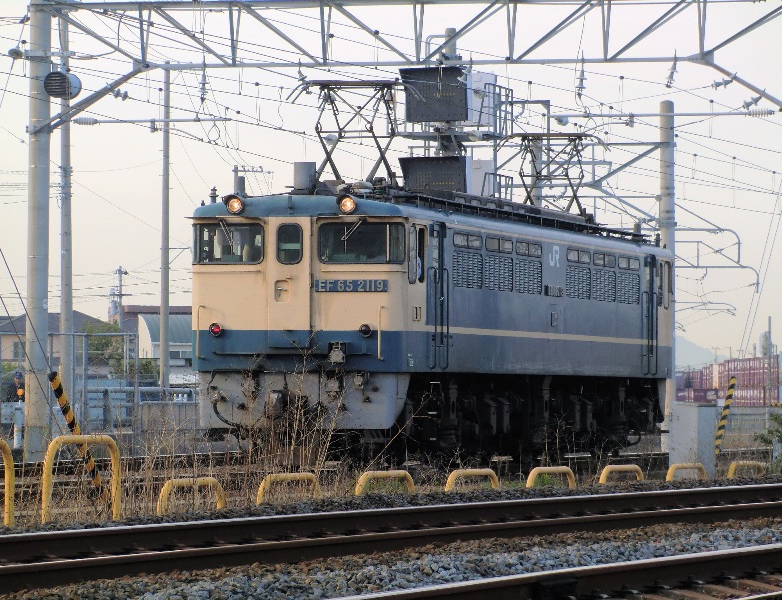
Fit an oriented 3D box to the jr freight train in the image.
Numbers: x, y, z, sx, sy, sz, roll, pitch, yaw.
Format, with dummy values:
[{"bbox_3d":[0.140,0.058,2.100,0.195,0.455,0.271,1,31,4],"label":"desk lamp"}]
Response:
[{"bbox_3d":[1.048,0.453,57.616,2.870,3.850,16.000,0,-1,17],"label":"jr freight train"}]

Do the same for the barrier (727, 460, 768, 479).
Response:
[{"bbox_3d":[4.083,2.012,44.471,0.070,0.320,1.200,0,-2,26],"label":"barrier"}]

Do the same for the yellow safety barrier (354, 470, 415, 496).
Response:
[{"bbox_3d":[-0.052,1.749,36.024,0.070,0.320,1.200,0,-2,26],"label":"yellow safety barrier"}]

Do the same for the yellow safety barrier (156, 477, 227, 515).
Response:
[{"bbox_3d":[-1.673,1.662,32.713,0.070,0.320,1.200,0,-2,26],"label":"yellow safety barrier"}]

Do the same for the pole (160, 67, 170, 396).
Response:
[{"bbox_3d":[-7.074,-1.679,122.113,0.280,11.433,0.280,0,-1,-3],"label":"pole"}]

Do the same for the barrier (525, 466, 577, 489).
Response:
[{"bbox_3d":[1.632,1.855,39.464,0.070,0.320,1.200,0,-2,26],"label":"barrier"}]

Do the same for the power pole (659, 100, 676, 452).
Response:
[{"bbox_3d":[5.784,-0.513,81.062,0.310,7.292,0.310,0,-1,4],"label":"power pole"}]

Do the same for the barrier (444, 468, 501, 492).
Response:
[{"bbox_3d":[0.801,1.804,37.767,0.070,0.320,1.200,0,-2,26],"label":"barrier"}]

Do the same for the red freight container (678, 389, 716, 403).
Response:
[{"bbox_3d":[37.095,12.023,469.970,5.200,2.500,2.450,0,-1,5],"label":"red freight container"}]

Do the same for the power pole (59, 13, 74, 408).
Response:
[{"bbox_3d":[-7.832,-1.804,94.099,0.290,10.306,0.290,0,-1,-5],"label":"power pole"}]

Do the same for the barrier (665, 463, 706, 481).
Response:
[{"bbox_3d":[3.262,1.960,42.795,0.070,0.320,1.200,0,-2,26],"label":"barrier"}]

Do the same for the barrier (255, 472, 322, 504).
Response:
[{"bbox_3d":[-0.893,1.693,34.306,0.070,0.320,1.200,0,-2,26],"label":"barrier"}]

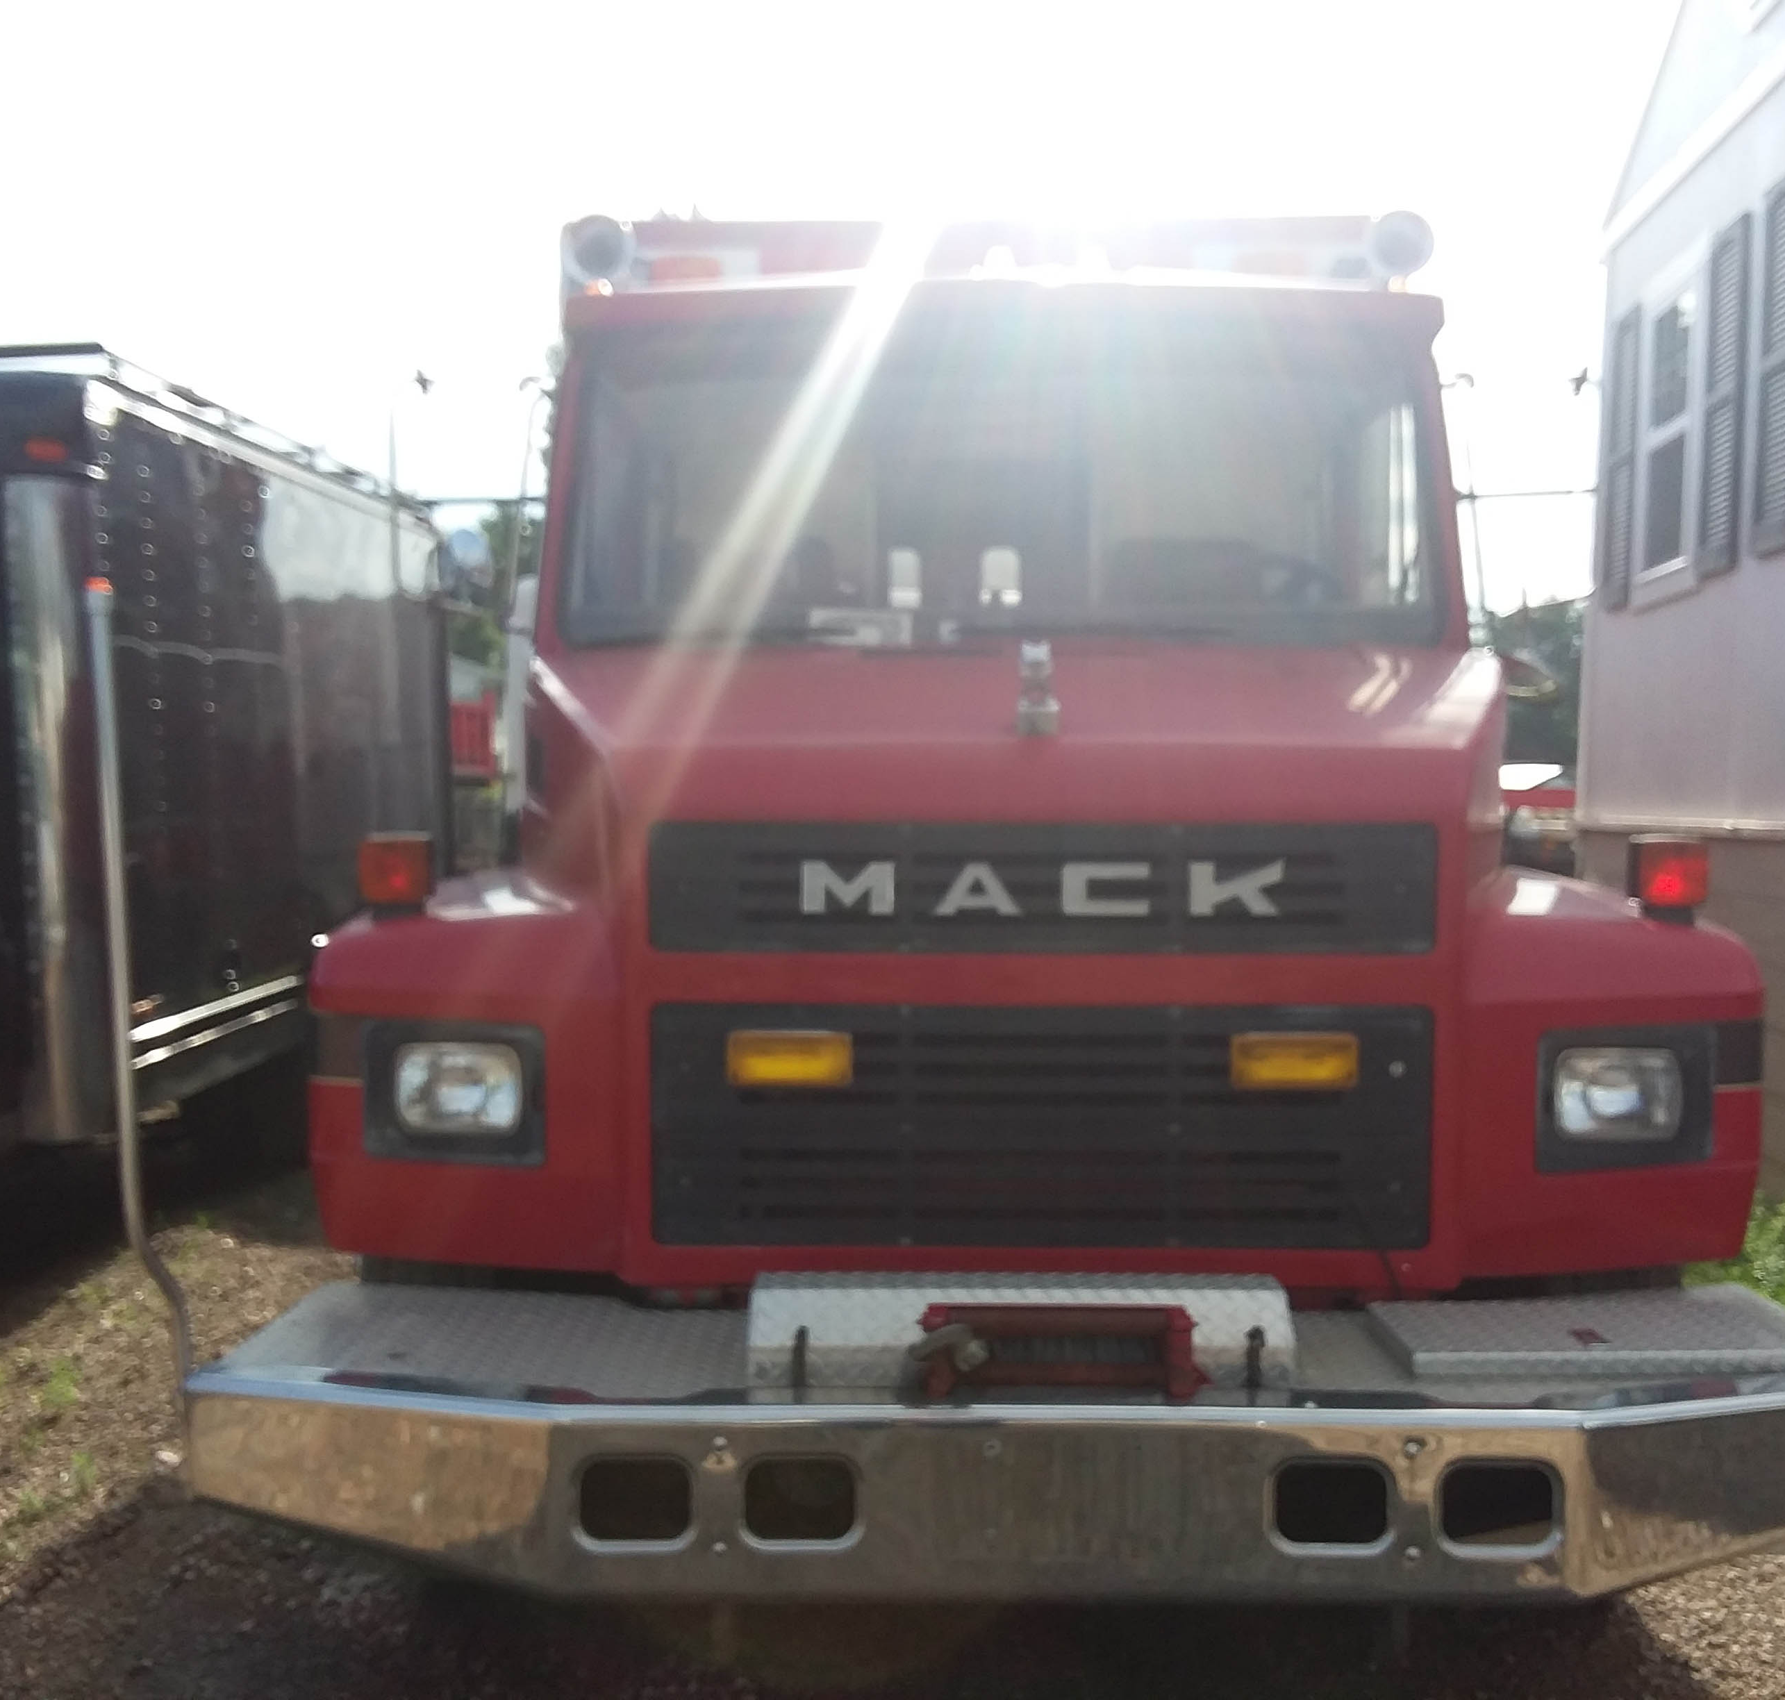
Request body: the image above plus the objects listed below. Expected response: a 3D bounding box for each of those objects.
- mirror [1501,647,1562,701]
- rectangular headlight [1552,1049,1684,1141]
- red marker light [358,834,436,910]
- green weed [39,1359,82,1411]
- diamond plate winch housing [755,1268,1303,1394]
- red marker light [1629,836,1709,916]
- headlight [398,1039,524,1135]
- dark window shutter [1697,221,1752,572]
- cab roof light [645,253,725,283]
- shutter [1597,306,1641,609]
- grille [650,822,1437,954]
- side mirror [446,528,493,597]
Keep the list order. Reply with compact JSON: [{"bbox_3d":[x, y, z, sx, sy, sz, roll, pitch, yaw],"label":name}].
[{"bbox_3d":[1.468,-0.405,4.100,0.160,0.120,0.100,-1,3,-14],"label":"mirror"},{"bbox_3d":[1.110,0.372,2.718,0.194,0.140,0.080,1,2,0],"label":"rectangular headlight"},{"bbox_3d":[-0.784,0.036,2.818,0.115,0.122,0.070,1,2,0],"label":"red marker light"},{"bbox_3d":[-2.024,1.303,4.300,0.090,0.110,0.090,0,3,0],"label":"green weed"},{"bbox_3d":[0.171,0.656,2.420,0.720,0.110,0.200,0,3,2],"label":"diamond plate winch housing"},{"bbox_3d":[1.307,0.045,2.980,0.107,0.128,0.070,0,3,2],"label":"red marker light"},{"bbox_3d":[-0.679,0.373,2.780,0.195,0.140,0.075,0,3,5],"label":"headlight"},{"bbox_3d":[3.343,-1.812,7.117,0.035,1.385,0.375,1,2,5],"label":"dark window shutter"},{"bbox_3d":[-0.557,-1.560,4.750,0.205,0.082,0.060,1,2,0],"label":"cab roof light"},{"bbox_3d":[3.465,-1.846,8.419,0.035,1.385,0.375,1,2,5],"label":"shutter"},{"bbox_3d":[0.223,0.057,2.650,1.165,0.192,0.050,0,3,2],"label":"grille"},{"bbox_3d":[-0.982,-0.665,4.100,0.110,0.160,0.080,1,3,17],"label":"side mirror"}]

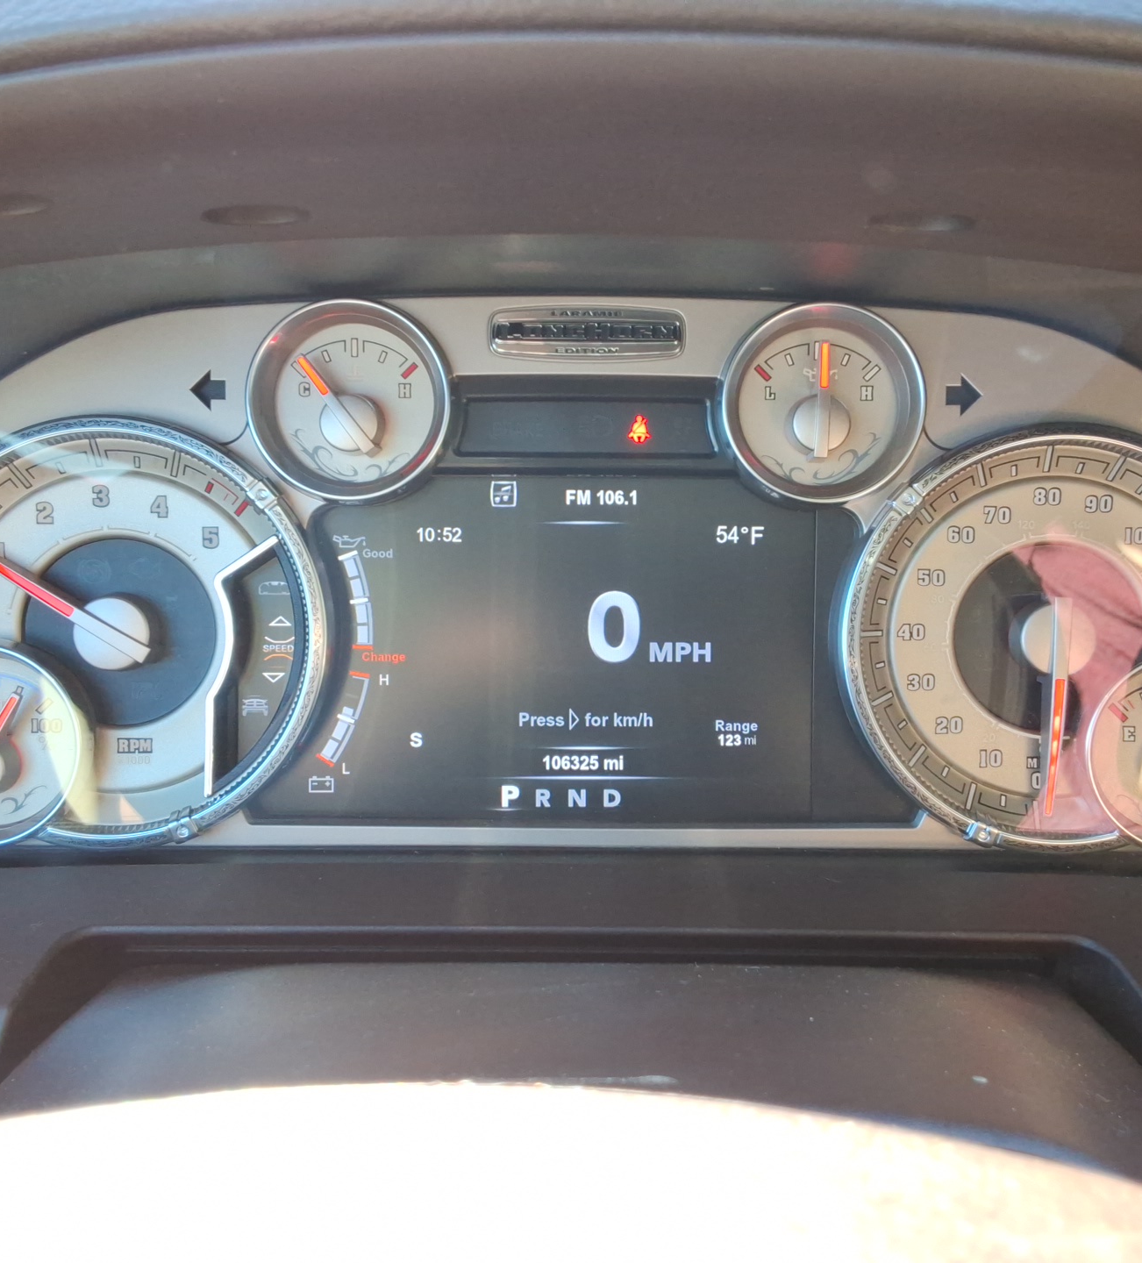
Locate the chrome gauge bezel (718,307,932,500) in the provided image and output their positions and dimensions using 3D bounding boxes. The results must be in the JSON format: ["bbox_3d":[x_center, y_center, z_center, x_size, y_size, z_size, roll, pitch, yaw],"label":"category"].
[{"bbox_3d":[0.064,-0.057,0.347,0.051,0.051,0.020,0,3,0],"label":"chrome gauge bezel"}]

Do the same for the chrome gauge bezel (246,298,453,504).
[{"bbox_3d":[-0.055,-0.058,0.347,0.051,0.051,0.020,0,3,0],"label":"chrome gauge bezel"}]

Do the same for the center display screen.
[{"bbox_3d":[-0.007,0.005,0.358,0.152,0.091,0.010,0,3,0],"label":"center display screen"}]

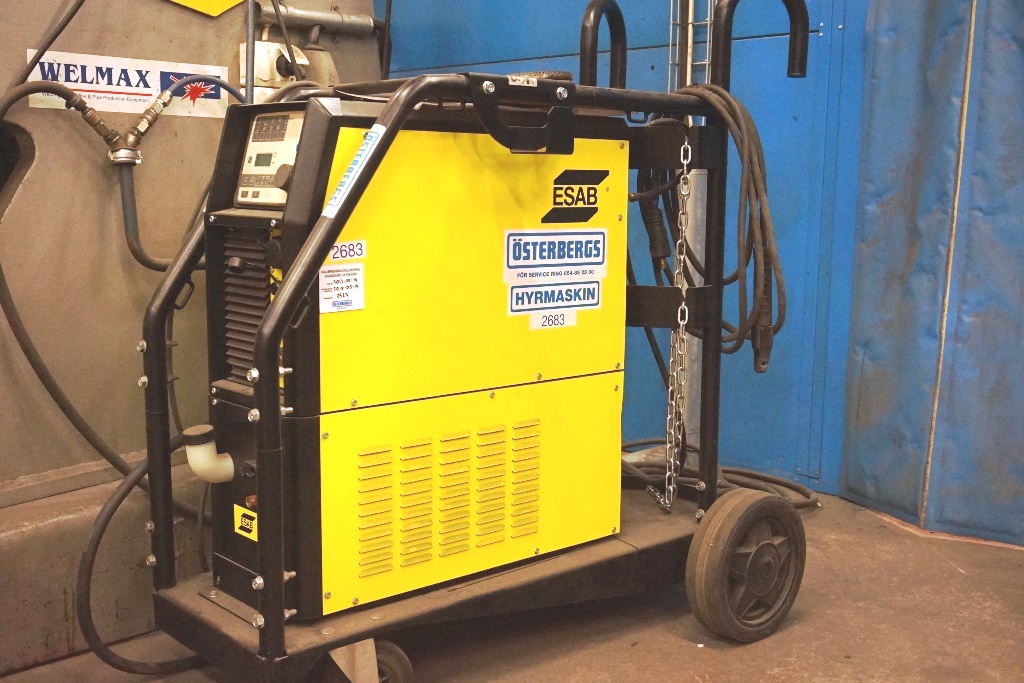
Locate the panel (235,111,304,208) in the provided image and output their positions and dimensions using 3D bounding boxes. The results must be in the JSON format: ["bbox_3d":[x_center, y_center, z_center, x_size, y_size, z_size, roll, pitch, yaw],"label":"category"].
[{"bbox_3d":[-0.332,-0.251,1.555,0.028,0.134,0.143,13,-3,-42],"label":"panel"}]

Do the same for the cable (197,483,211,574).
[{"bbox_3d":[-0.488,0.294,1.800,0.022,0.145,0.025,-2,8,-15],"label":"cable"}]

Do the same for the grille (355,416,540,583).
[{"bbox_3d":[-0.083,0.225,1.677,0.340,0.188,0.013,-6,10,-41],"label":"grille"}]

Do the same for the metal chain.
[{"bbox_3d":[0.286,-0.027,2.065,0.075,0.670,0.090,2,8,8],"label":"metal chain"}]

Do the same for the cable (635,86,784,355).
[{"bbox_3d":[0.349,-0.217,2.024,0.275,0.485,0.170,2,8,10],"label":"cable"}]

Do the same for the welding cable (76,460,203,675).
[{"bbox_3d":[-0.579,0.350,1.770,0.190,0.360,0.140,-2,8,-18],"label":"welding cable"}]

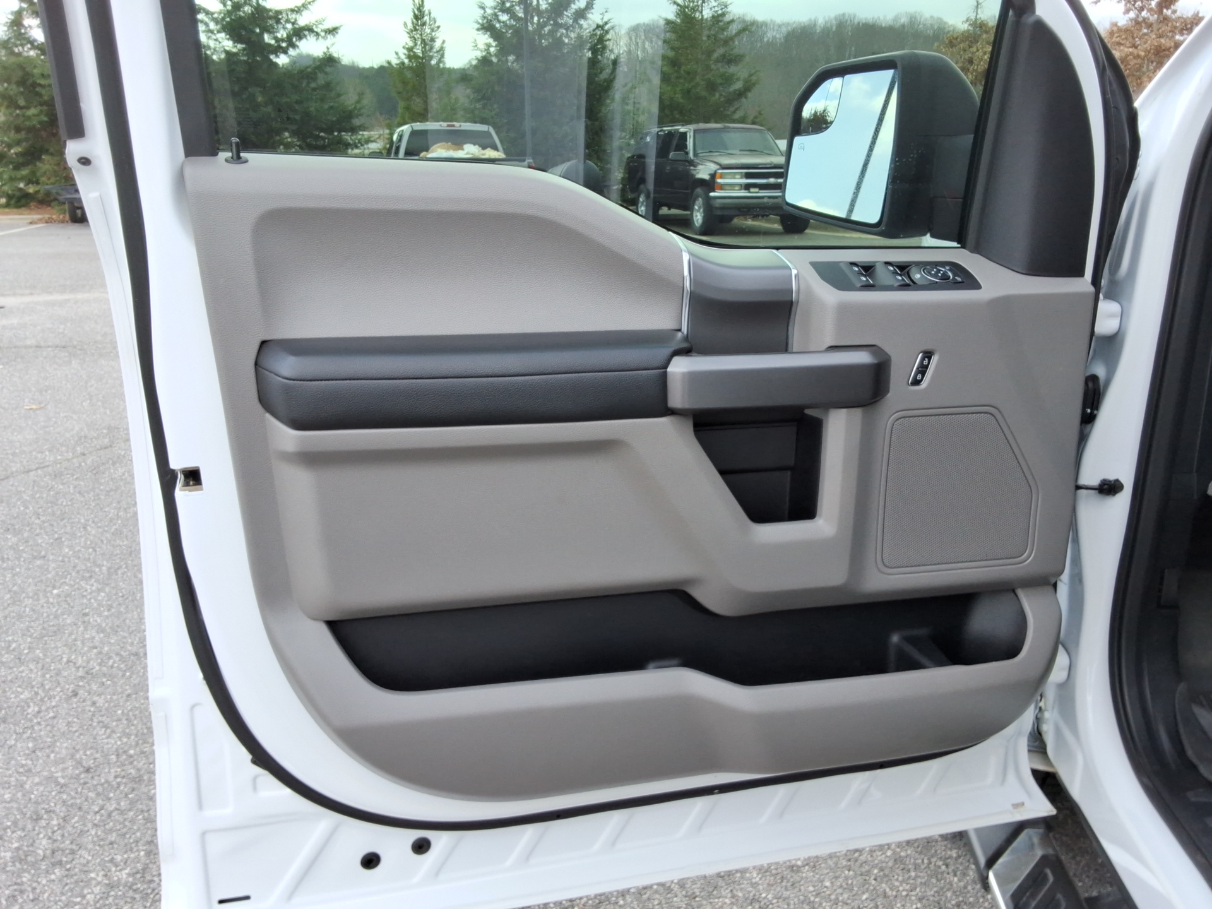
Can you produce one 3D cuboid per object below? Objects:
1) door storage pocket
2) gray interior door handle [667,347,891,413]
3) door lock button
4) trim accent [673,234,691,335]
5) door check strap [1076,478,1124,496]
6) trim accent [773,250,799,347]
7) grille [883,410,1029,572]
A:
[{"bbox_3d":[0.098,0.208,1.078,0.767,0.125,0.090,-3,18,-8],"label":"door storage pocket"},{"bbox_3d":[0.173,-0.074,0.976,0.236,0.053,0.060,-3,18,-15],"label":"gray interior door handle"},{"bbox_3d":[0.338,-0.092,1.043,0.025,0.038,0.012,-3,18,-8],"label":"door lock button"},{"bbox_3d":[0.076,-0.171,0.996,0.013,0.103,0.060,-3,18,-8],"label":"trim accent"},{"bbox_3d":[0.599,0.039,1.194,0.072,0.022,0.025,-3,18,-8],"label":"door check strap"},{"bbox_3d":[0.186,-0.157,1.016,0.015,0.108,0.057,-3,18,-8],"label":"trim accent"},{"bbox_3d":[0.398,0.039,1.095,0.171,0.182,0.014,-3,18,-8],"label":"grille"}]

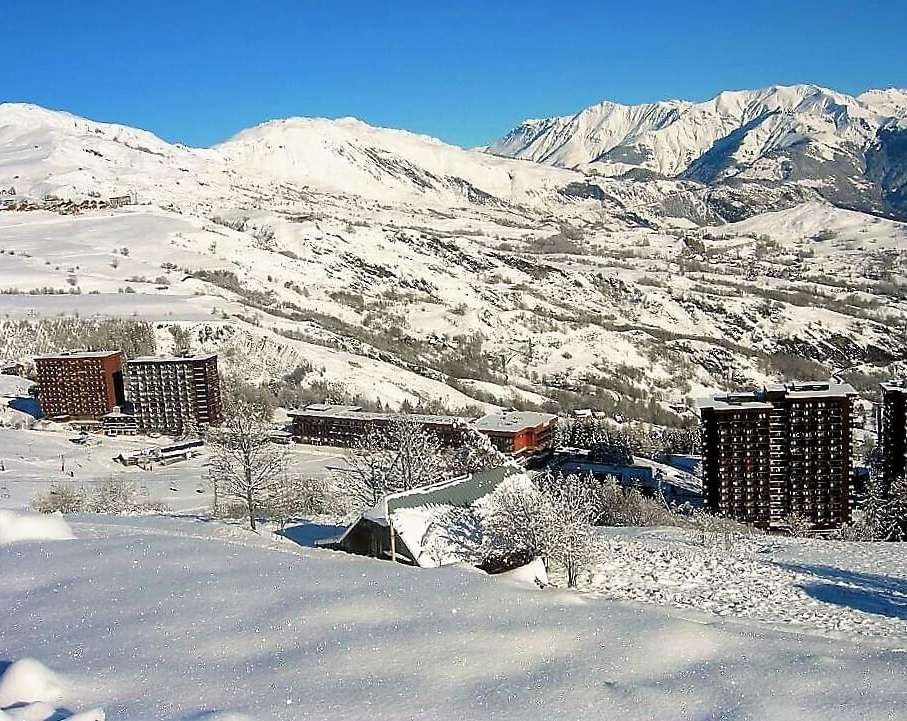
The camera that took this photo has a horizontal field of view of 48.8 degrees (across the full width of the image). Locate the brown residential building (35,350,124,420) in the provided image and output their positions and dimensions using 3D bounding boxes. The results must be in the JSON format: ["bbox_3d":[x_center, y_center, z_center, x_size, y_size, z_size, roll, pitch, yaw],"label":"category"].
[{"bbox_3d":[-189.875,12.840,510.724,40.400,31.500,15.200,-2,9,12],"label":"brown residential building"}]

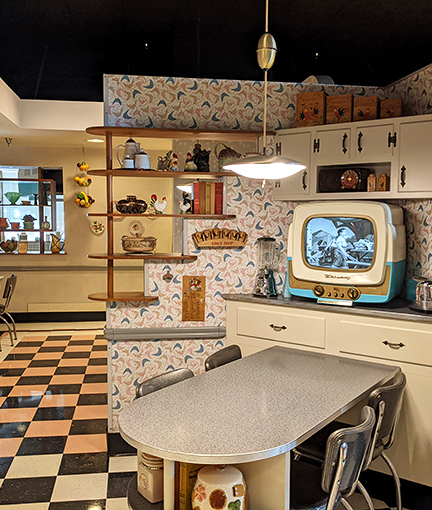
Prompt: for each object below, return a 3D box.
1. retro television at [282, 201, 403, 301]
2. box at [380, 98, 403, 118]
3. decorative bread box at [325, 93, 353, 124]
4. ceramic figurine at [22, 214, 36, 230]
[{"bbox_3d":[0.818,-0.031,3.322,0.650,0.610,0.400,3,5,32],"label":"retro television"},{"bbox_3d":[1.040,-0.850,3.149,0.133,0.128,0.133,3,4,23],"label":"box"},{"bbox_3d":[0.800,-0.899,3.334,0.173,0.174,0.125,3,5,36],"label":"decorative bread box"},{"bbox_3d":[-2.712,-0.477,7.727,0.202,0.225,0.170,0,4,-9],"label":"ceramic figurine"}]

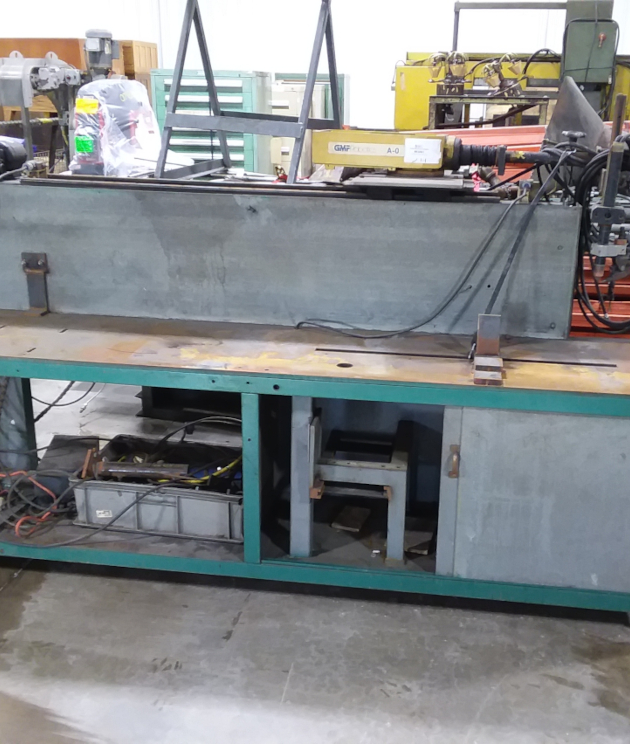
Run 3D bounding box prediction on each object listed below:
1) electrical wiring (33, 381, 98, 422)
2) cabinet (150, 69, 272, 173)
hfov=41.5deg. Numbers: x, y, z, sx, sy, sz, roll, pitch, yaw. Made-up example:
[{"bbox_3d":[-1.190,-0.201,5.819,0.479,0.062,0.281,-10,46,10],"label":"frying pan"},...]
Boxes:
[{"bbox_3d":[-1.013,0.112,3.373,0.260,0.170,0.130,3,18,7],"label":"electrical wiring"},{"bbox_3d":[-0.742,-1.447,6.268,0.703,1.520,0.700,3,18,7],"label":"cabinet"}]

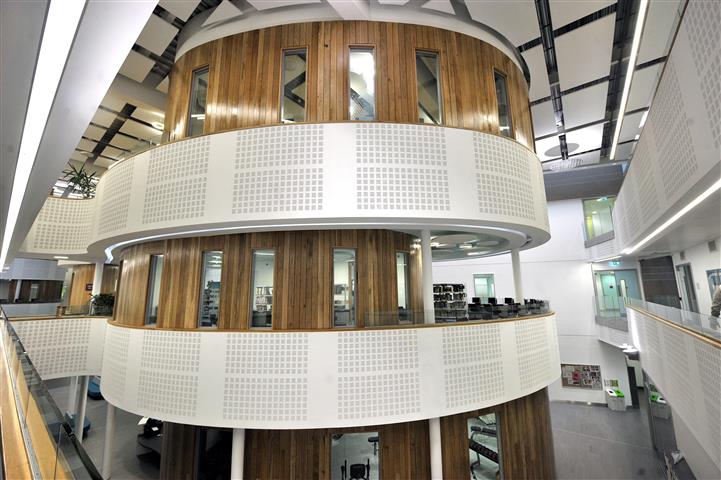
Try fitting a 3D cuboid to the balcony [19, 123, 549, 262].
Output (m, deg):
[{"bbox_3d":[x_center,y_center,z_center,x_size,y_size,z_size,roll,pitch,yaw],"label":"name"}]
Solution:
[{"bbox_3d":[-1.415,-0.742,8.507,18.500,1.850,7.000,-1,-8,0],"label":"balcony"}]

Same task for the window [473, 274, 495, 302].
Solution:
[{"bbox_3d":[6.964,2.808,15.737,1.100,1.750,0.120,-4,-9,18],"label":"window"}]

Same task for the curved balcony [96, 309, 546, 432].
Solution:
[{"bbox_3d":[-0.977,2.962,7.296,14.800,1.800,3.900,-1,-8,0],"label":"curved balcony"}]

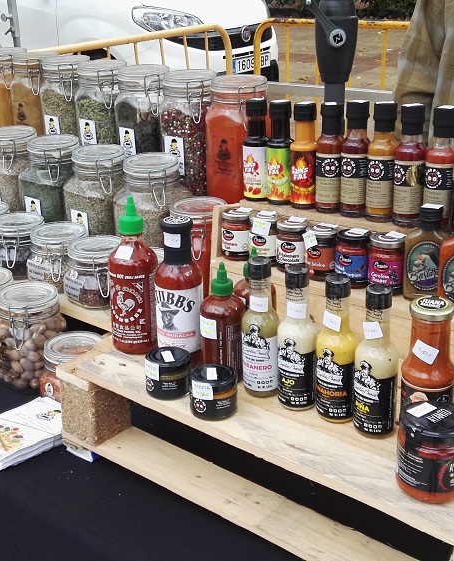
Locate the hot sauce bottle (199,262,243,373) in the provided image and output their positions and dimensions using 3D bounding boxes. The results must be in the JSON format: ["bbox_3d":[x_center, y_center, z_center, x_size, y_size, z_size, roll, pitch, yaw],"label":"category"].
[{"bbox_3d":[-0.004,0.049,0.914,0.056,0.162,0.056,-1,19,0],"label":"hot sauce bottle"}]

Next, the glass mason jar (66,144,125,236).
[{"bbox_3d":[-0.252,-0.144,1.445,0.113,0.215,0.113,15,25,38],"label":"glass mason jar"}]

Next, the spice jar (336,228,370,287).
[{"bbox_3d":[0.180,-0.032,1.067,0.047,0.075,0.047,0,19,0],"label":"spice jar"}]

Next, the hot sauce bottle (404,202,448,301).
[{"bbox_3d":[0.276,-0.035,1.001,0.062,0.122,0.034,5,20,15],"label":"hot sauce bottle"}]

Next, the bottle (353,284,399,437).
[{"bbox_3d":[0.168,0.089,0.824,0.047,0.170,0.047,0,19,0],"label":"bottle"}]

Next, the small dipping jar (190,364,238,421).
[{"bbox_3d":[-0.017,0.134,0.892,0.056,0.048,0.056,-2,19,1],"label":"small dipping jar"}]

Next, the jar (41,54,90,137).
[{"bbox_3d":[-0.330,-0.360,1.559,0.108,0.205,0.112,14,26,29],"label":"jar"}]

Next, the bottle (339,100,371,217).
[{"bbox_3d":[0.196,-0.188,1.134,0.042,0.169,0.042,-1,19,0],"label":"bottle"}]

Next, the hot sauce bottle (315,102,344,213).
[{"bbox_3d":[0.153,-0.182,1.102,0.038,0.157,0.038,2,20,6],"label":"hot sauce bottle"}]

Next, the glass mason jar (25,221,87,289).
[{"bbox_3d":[-0.299,-0.042,1.334,0.107,0.105,0.108,-1,17,0],"label":"glass mason jar"}]

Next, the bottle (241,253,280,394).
[{"bbox_3d":[0.041,0.056,0.920,0.047,0.173,0.047,-2,19,1],"label":"bottle"}]

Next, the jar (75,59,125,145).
[{"bbox_3d":[-0.248,-0.327,1.509,0.112,0.235,0.112,11,21,32],"label":"jar"}]

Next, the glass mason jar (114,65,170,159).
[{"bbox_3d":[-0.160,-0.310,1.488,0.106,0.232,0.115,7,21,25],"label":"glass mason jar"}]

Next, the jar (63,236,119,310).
[{"bbox_3d":[-0.227,-0.013,1.303,0.104,0.108,0.104,-1,19,0],"label":"jar"}]

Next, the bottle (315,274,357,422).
[{"bbox_3d":[0.127,0.077,0.856,0.047,0.171,0.047,0,19,0],"label":"bottle"}]

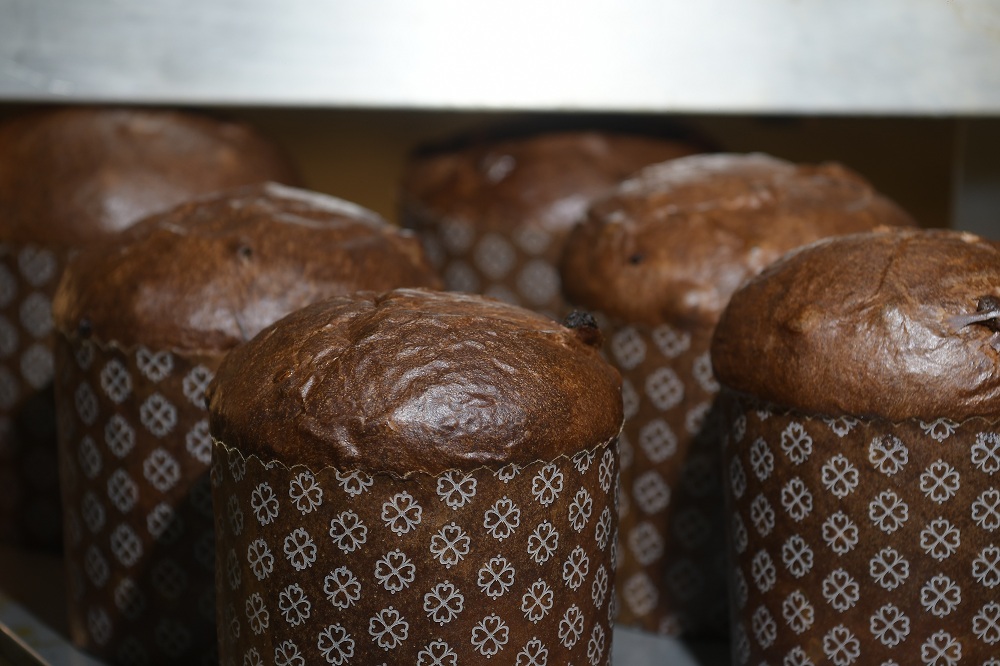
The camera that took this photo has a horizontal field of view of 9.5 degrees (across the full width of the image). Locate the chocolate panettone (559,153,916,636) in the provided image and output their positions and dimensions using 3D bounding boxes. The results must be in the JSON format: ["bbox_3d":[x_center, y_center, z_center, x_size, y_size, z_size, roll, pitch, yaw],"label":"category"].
[{"bbox_3d":[0.105,0.019,2.532,0.160,0.182,0.160,0,15,0],"label":"chocolate panettone"}]

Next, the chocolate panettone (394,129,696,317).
[{"bbox_3d":[0.033,-0.021,2.974,0.166,0.190,0.166,0,11,0],"label":"chocolate panettone"}]

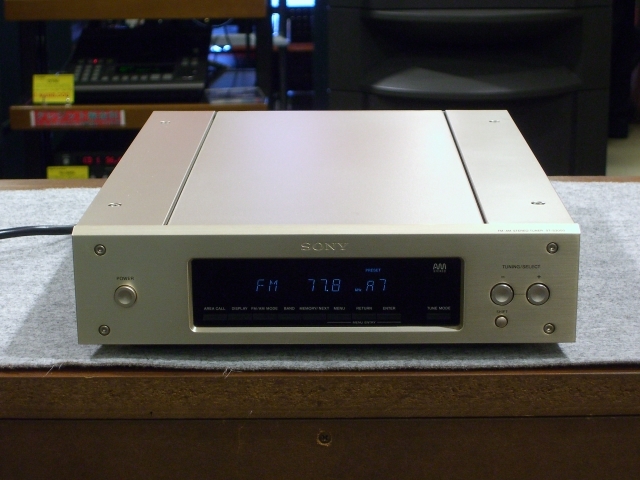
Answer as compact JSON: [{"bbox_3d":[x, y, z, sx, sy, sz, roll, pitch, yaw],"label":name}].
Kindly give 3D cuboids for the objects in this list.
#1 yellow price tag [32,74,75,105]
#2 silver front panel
[{"bbox_3d":[-0.585,-0.331,3.250,0.091,0.065,0.004,0,15,1],"label":"yellow price tag"},{"bbox_3d":[0.003,0.025,0.831,0.280,0.066,0.016,0,15,1],"label":"silver front panel"}]

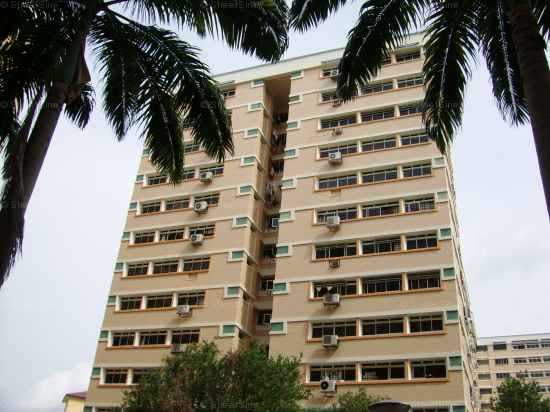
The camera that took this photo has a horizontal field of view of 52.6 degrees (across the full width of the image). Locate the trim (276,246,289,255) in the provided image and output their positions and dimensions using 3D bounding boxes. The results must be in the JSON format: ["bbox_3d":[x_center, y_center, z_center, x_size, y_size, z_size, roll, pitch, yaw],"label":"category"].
[{"bbox_3d":[0.515,3.091,39.201,0.880,0.600,0.100,-8,-32,21],"label":"trim"}]

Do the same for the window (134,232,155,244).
[{"bbox_3d":[-10.095,2.564,43.241,1.920,1.030,0.140,-7,-33,20],"label":"window"}]

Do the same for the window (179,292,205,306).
[{"bbox_3d":[-5.995,6.944,40.600,2.380,1.150,0.150,-8,-33,20],"label":"window"}]

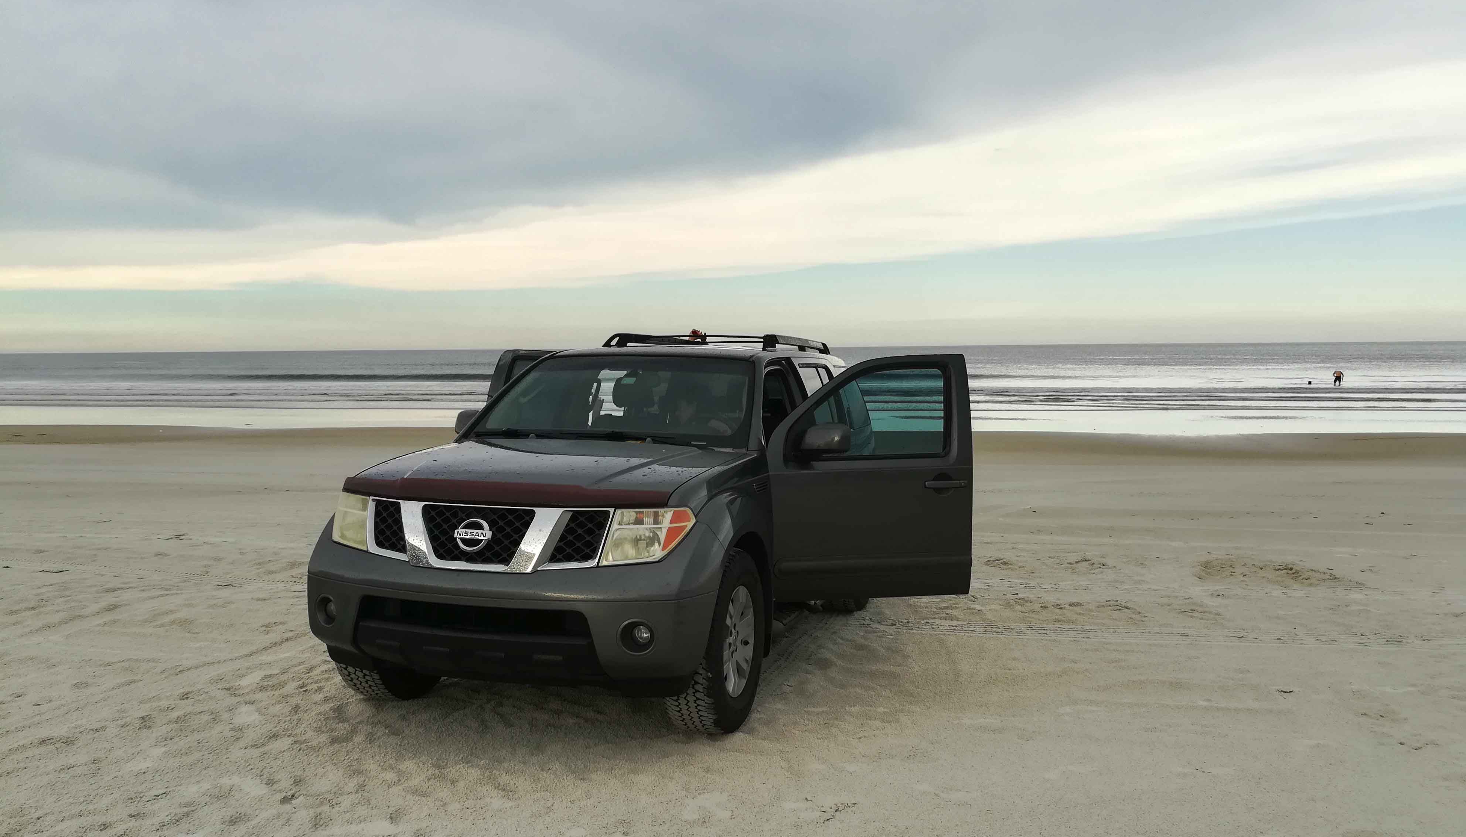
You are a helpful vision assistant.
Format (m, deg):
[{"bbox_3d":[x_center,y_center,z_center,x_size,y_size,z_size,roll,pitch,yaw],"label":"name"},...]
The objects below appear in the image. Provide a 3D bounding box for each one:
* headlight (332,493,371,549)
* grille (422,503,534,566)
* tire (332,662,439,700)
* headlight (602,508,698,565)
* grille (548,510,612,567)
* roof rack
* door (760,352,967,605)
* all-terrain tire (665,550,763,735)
[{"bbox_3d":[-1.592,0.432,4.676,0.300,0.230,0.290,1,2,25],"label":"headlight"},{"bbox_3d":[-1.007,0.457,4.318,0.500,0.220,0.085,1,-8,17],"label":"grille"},{"bbox_3d":[-1.552,0.925,5.201,0.268,0.783,0.783,1,1,17],"label":"tire"},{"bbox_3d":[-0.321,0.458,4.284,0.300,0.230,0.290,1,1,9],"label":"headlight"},{"bbox_3d":[-0.594,0.455,4.232,0.230,0.215,0.085,1,-8,8],"label":"grille"},{"bbox_3d":[-0.035,-0.487,7.416,1.100,0.110,1.780,1,1,17],"label":"roof rack"},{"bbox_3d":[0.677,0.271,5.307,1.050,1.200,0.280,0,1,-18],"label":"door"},{"bbox_3d":[-0.077,0.954,4.747,0.268,0.783,0.783,1,1,17],"label":"all-terrain tire"}]

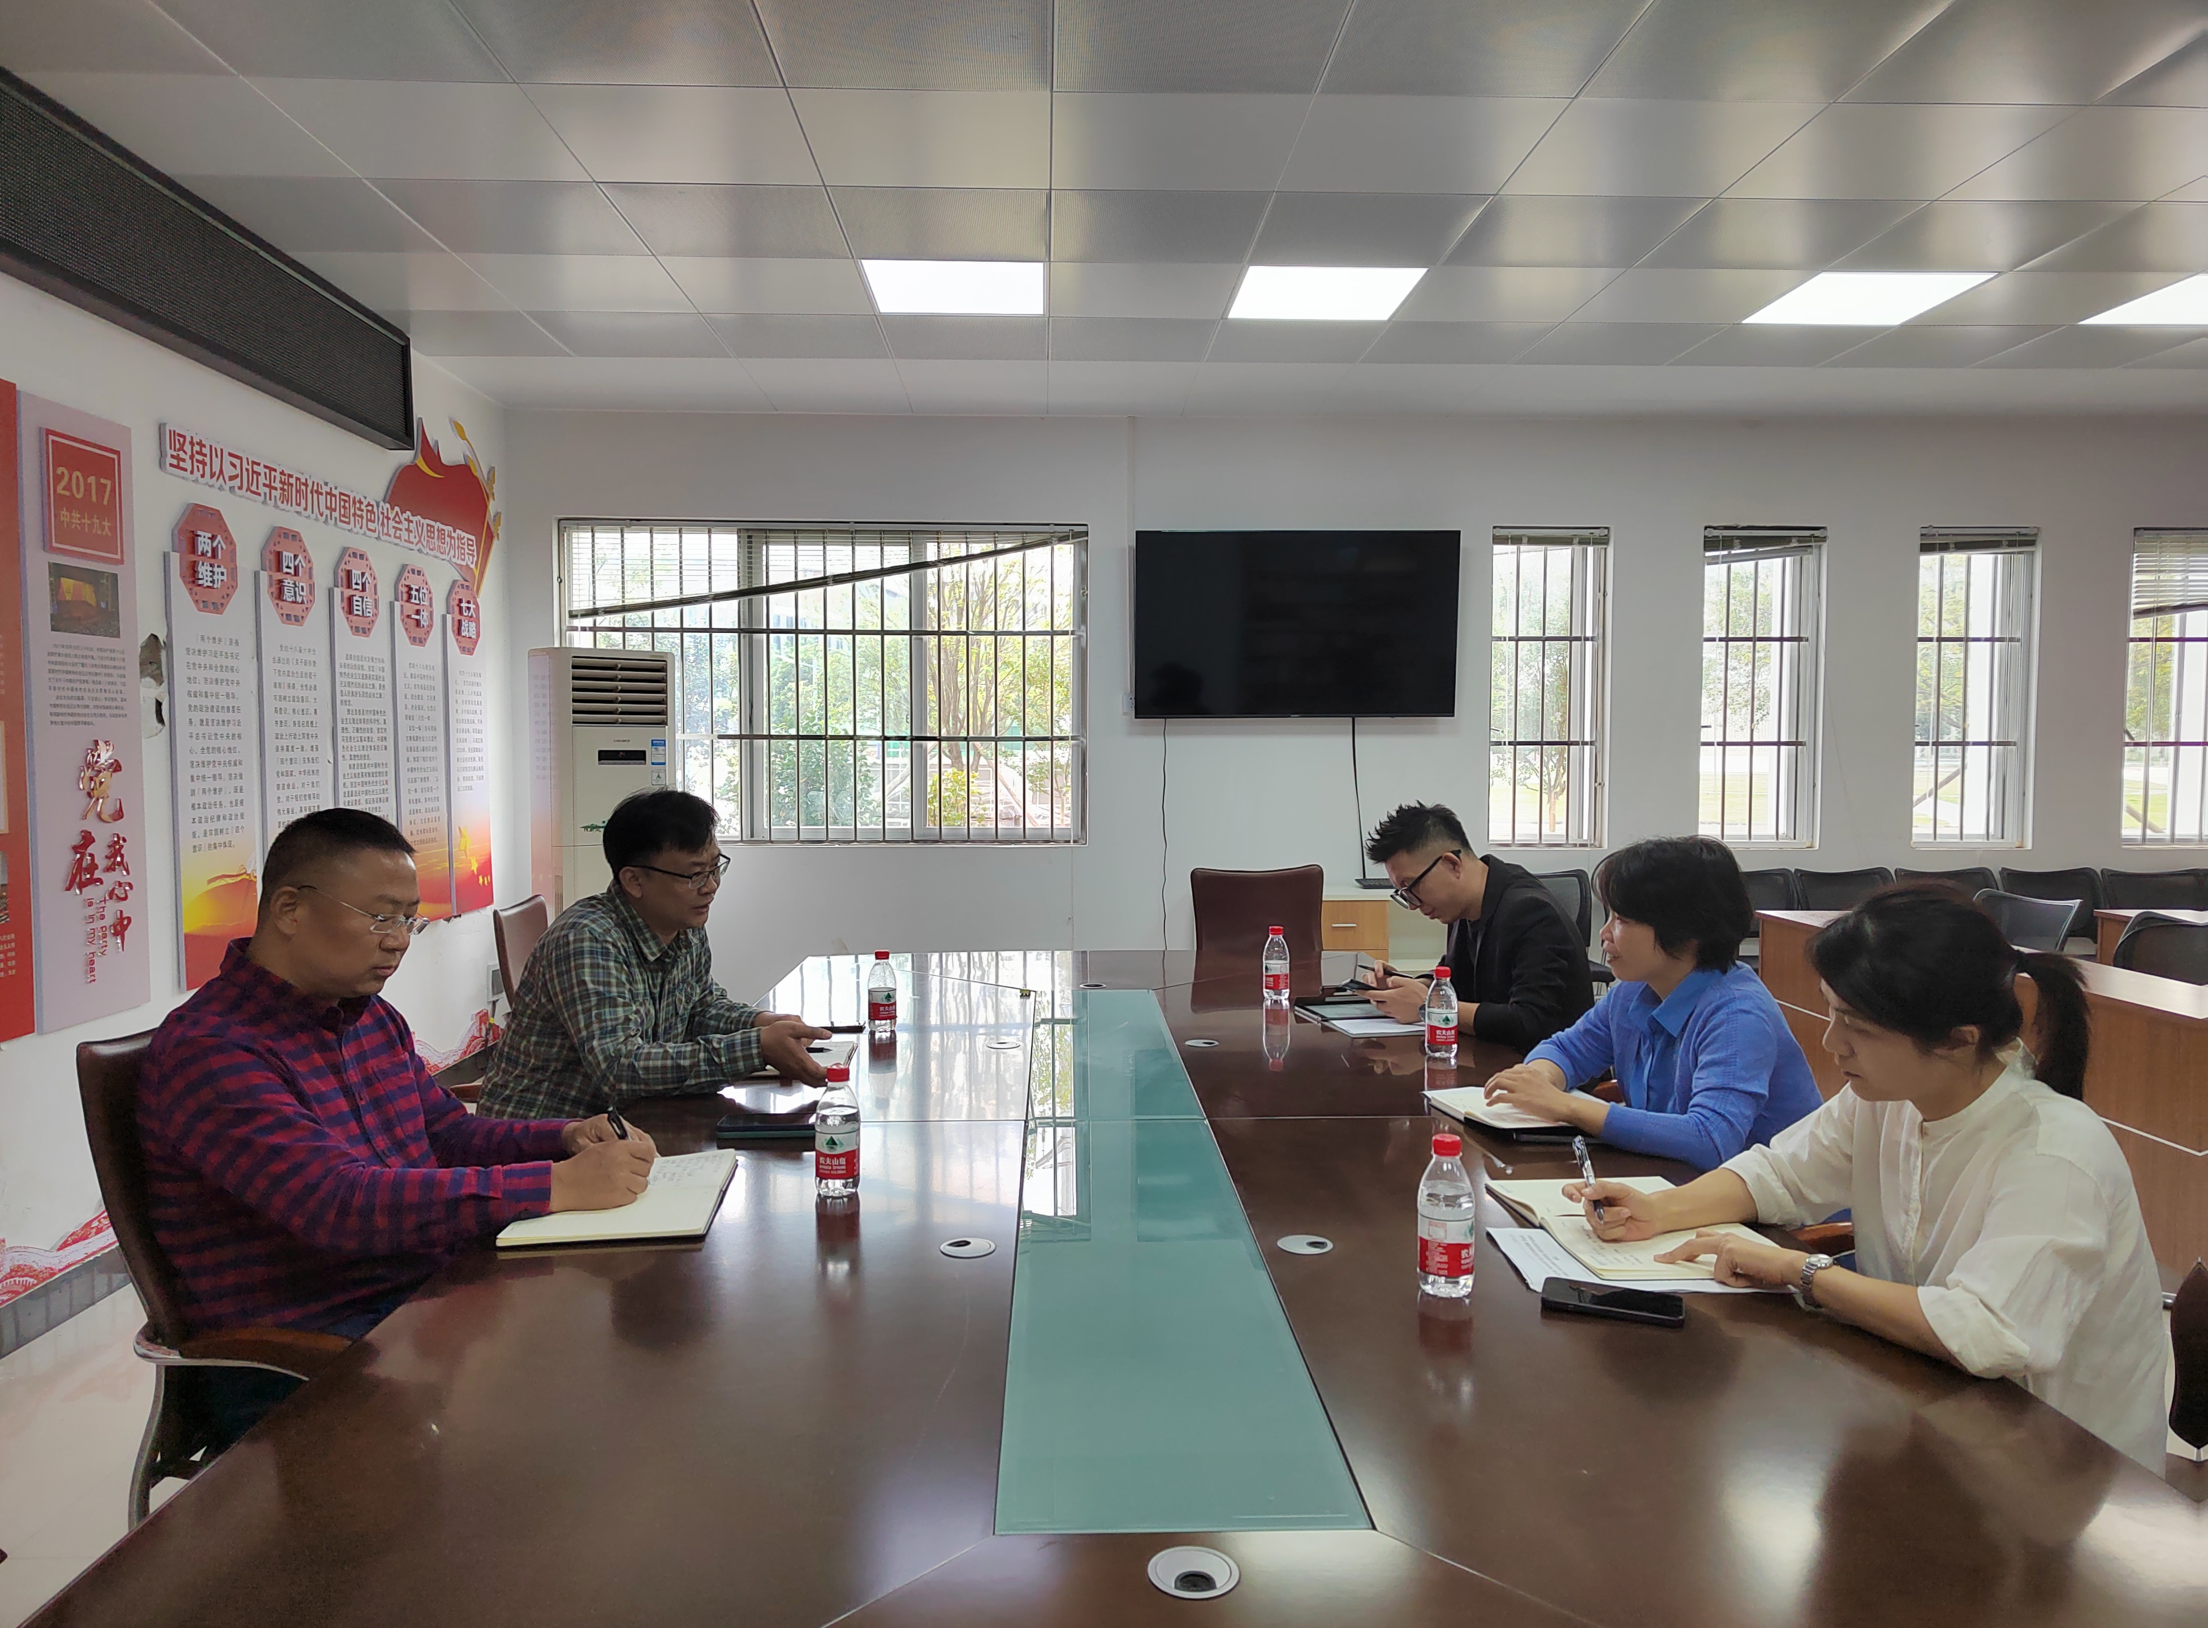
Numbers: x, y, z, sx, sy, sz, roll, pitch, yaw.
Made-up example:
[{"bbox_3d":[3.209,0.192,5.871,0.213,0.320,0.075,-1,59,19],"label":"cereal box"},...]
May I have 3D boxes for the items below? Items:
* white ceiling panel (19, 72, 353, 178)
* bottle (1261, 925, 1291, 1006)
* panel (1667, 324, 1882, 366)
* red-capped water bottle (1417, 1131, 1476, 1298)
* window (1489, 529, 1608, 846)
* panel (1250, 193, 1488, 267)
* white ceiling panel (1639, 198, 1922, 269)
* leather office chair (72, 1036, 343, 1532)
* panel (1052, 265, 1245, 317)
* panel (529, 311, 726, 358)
[{"bbox_3d":[-2.211,-1.651,3.527,0.570,0.030,0.590,0,3,-2],"label":"white ceiling panel"},{"bbox_3d":[0.429,0.366,3.623,0.064,0.181,0.064,0,3,-2],"label":"bottle"},{"bbox_3d":[2.505,-1.741,5.445,0.595,0.030,0.590,0,3,-2],"label":"panel"},{"bbox_3d":[0.415,0.480,1.780,0.065,0.190,0.065,0,3,-2],"label":"red-capped water bottle"},{"bbox_3d":[2.025,-0.578,6.730,0.552,1.438,0.140,0,3,-2],"label":"window"},{"bbox_3d":[0.750,-1.685,4.219,0.595,0.030,0.590,0,3,-2],"label":"panel"},{"bbox_3d":[1.948,-1.695,4.278,0.600,0.025,0.600,0,3,-2],"label":"white ceiling panel"},{"bbox_3d":[-1.118,0.804,2.266,0.630,0.990,0.600,0,3,8],"label":"leather office chair"},{"bbox_3d":[0.128,-1.709,4.776,0.595,0.030,0.590,0,3,-2],"label":"panel"},{"bbox_3d":[-1.643,-1.702,5.193,0.585,0.030,0.585,0,3,-2],"label":"panel"}]

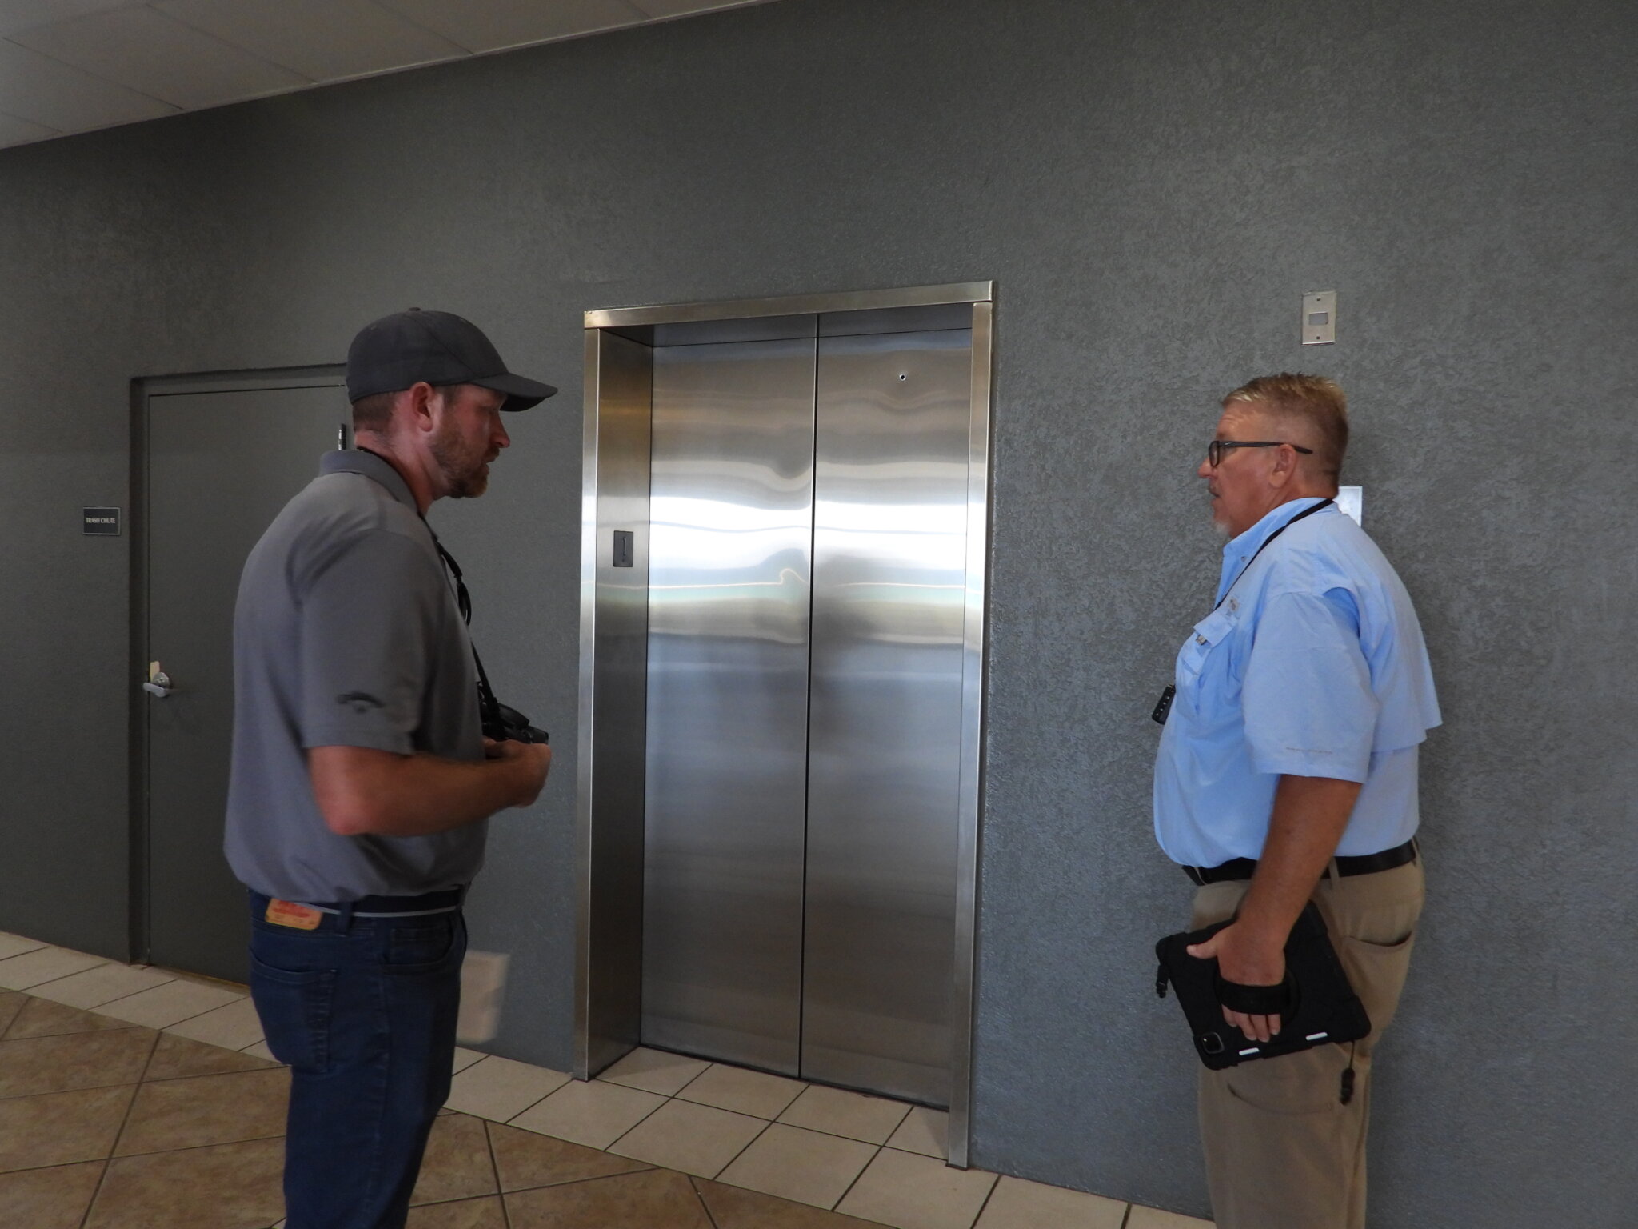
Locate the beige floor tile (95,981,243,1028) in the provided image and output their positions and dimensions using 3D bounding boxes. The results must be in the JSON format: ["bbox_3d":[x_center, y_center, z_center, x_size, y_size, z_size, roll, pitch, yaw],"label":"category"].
[{"bbox_3d":[-2.134,1.285,3.734,0.325,0.010,0.315,2,3,23],"label":"beige floor tile"}]

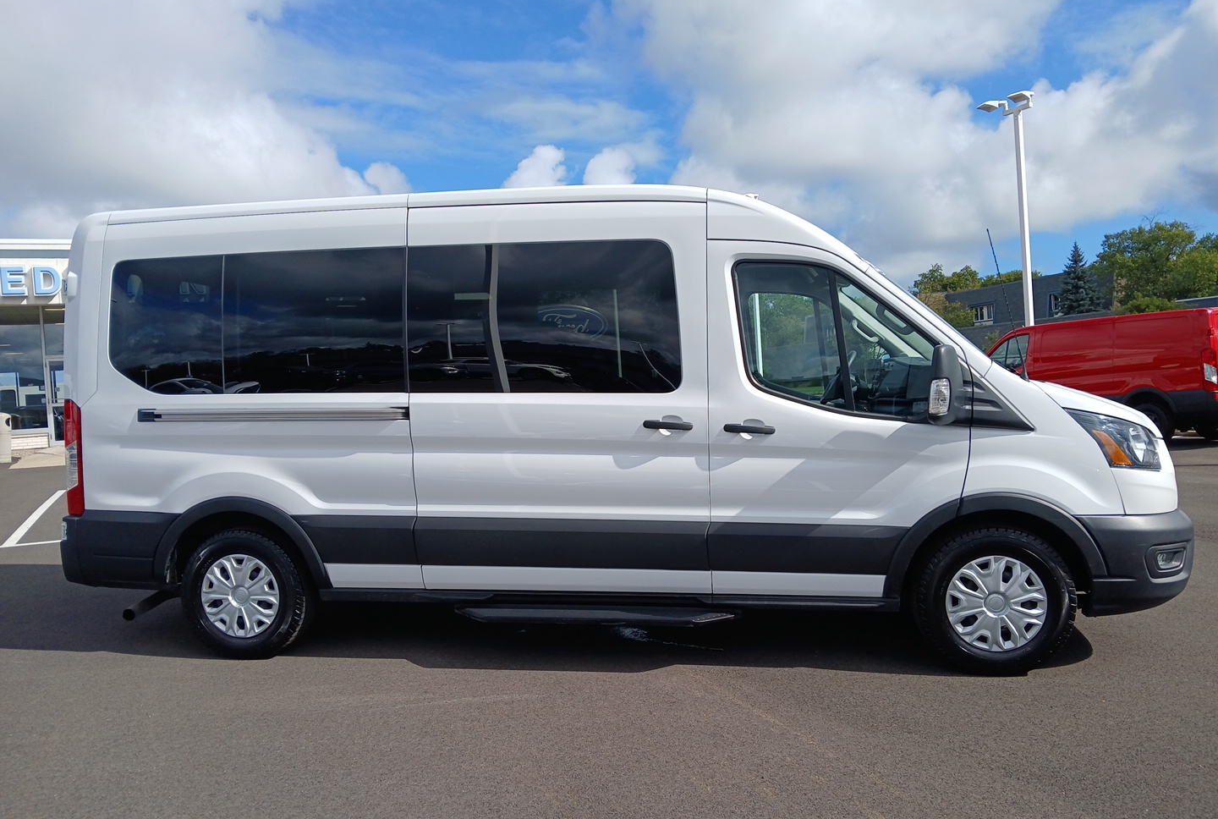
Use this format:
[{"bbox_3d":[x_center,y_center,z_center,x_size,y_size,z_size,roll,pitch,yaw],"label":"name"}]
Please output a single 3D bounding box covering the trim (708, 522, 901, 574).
[{"bbox_3d":[0.904,0.645,4.256,0.875,0.236,0.050,0,2,9],"label":"trim"}]

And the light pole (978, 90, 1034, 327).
[{"bbox_3d":[9.096,-3.332,20.600,1.000,7.550,1.200,-4,1,-45],"label":"light pole"}]

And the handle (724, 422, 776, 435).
[{"bbox_3d":[0.656,0.091,4.268,0.237,0.048,0.060,-1,2,8],"label":"handle"}]

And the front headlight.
[{"bbox_3d":[2.321,0.140,4.222,0.480,0.320,0.270,0,2,9],"label":"front headlight"}]

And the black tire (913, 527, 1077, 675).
[{"bbox_3d":[1.786,0.874,4.284,0.700,0.690,0.240,-1,2,9],"label":"black tire"}]

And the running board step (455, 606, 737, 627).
[{"bbox_3d":[-0.088,1.007,4.488,1.410,0.055,0.225,0,2,9],"label":"running board step"}]

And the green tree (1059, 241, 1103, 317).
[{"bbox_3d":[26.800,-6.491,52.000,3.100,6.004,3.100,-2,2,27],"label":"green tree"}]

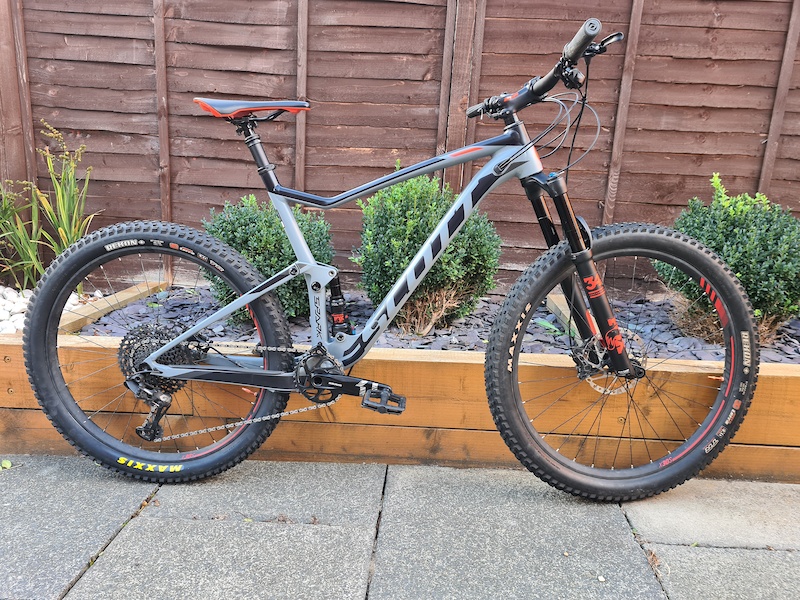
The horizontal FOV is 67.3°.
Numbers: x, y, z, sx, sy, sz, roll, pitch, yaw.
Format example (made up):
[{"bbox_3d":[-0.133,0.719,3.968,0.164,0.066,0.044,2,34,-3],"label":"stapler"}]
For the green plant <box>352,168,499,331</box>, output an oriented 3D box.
[{"bbox_3d":[0.078,-0.152,1.985,0.485,0.535,0.460,2,13,2],"label":"green plant"}]

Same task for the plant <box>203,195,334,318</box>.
[{"bbox_3d":[-0.443,-0.136,2.030,0.445,0.440,0.420,2,13,2],"label":"plant"}]

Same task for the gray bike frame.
[{"bbox_3d":[-0.154,-0.107,1.521,0.990,0.660,0.165,1,13,3],"label":"gray bike frame"}]

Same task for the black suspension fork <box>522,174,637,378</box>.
[{"bbox_3d":[0.439,-0.054,1.489,0.115,0.560,0.185,-24,10,-3],"label":"black suspension fork"}]

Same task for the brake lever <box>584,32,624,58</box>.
[{"bbox_3d":[0.389,-0.486,1.146,0.048,0.035,0.125,-11,7,-17],"label":"brake lever"}]

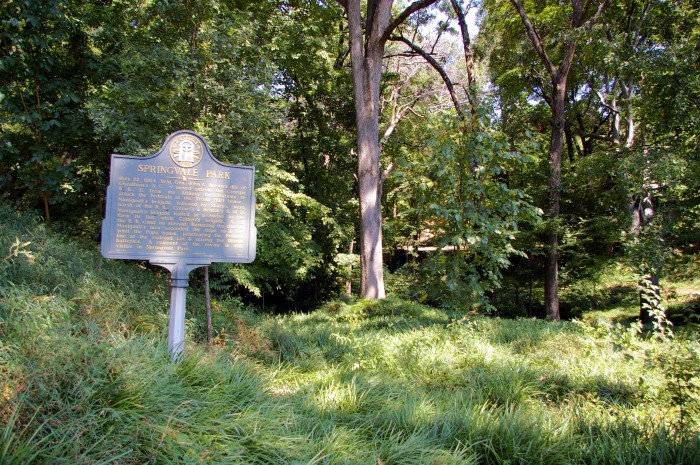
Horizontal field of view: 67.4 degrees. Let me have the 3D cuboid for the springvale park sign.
[{"bbox_3d":[-1.222,0.133,3.816,1.067,1.745,0.115,3,0,-17],"label":"springvale park sign"}]

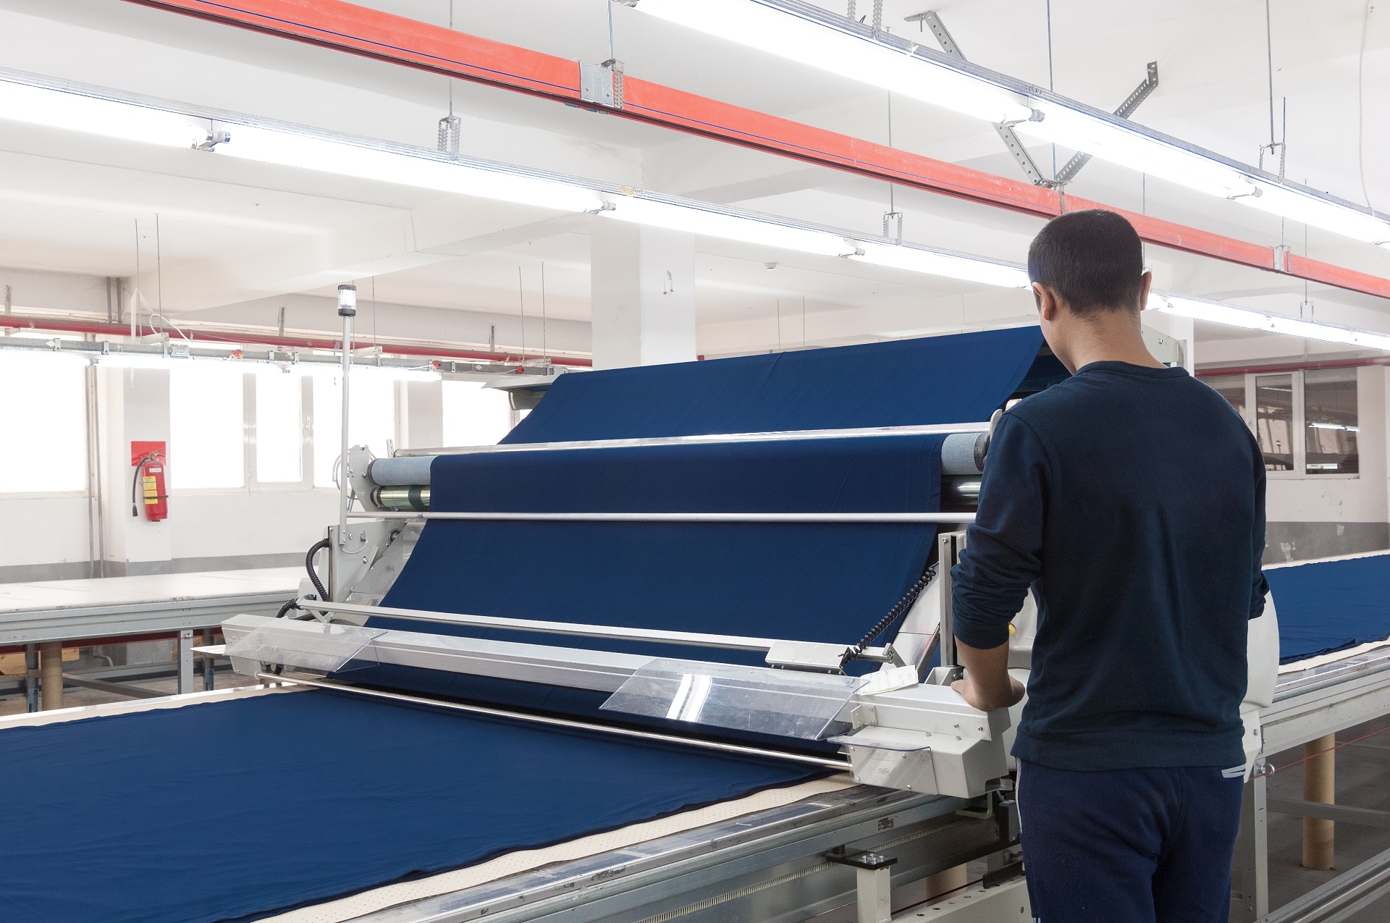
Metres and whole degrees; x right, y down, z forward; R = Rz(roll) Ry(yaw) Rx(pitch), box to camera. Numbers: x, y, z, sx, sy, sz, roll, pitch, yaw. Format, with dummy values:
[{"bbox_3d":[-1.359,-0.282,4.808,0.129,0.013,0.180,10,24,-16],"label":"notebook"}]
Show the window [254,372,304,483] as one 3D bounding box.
[{"bbox_3d":[-3.372,-0.280,11.270,0.427,0.913,0.090,0,-1,-45],"label":"window"}]

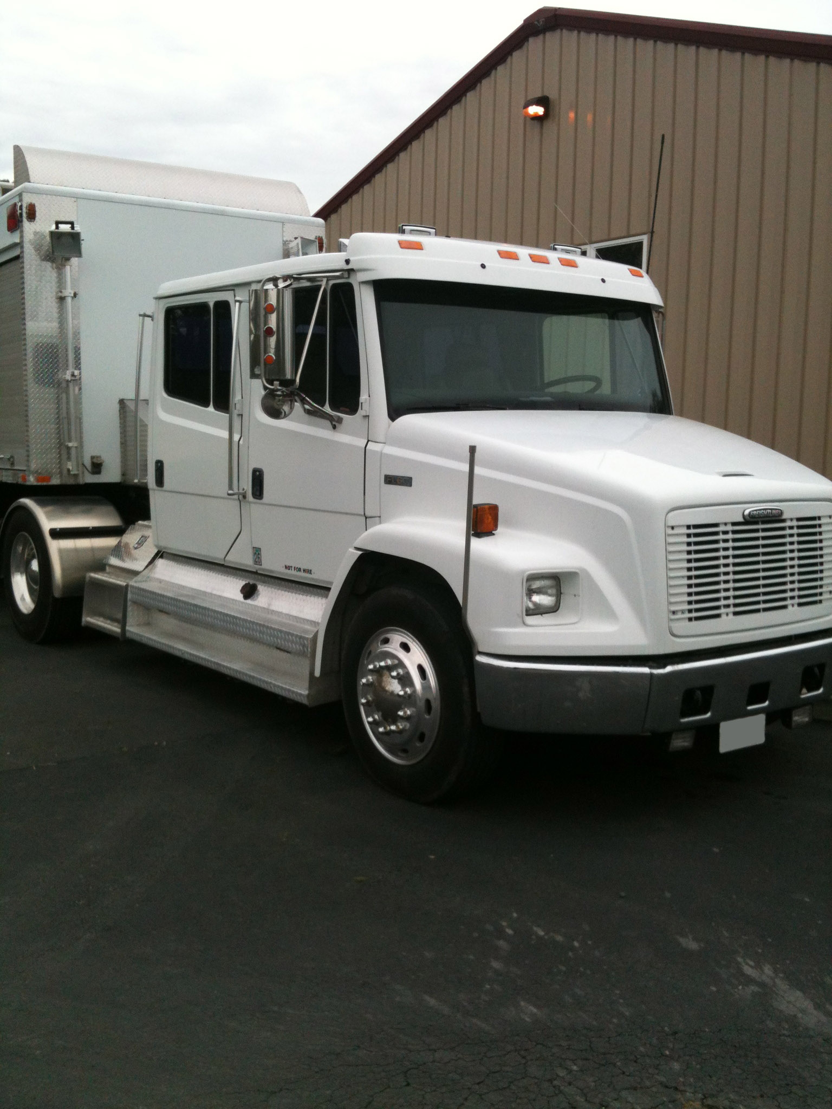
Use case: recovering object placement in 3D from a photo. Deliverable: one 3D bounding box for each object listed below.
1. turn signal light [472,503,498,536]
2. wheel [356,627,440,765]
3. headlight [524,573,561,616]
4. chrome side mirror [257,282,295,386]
[{"bbox_3d":[0.275,-0.141,4.558,0.108,0.130,0.065,-4,8,-37],"label":"turn signal light"},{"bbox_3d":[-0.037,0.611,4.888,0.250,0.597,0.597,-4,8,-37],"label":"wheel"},{"bbox_3d":[0.480,0.161,4.517,0.207,0.150,0.090,-4,8,-37],"label":"headlight"},{"bbox_3d":[-0.649,-1.000,5.093,0.190,0.430,0.085,1,7,-3],"label":"chrome side mirror"}]

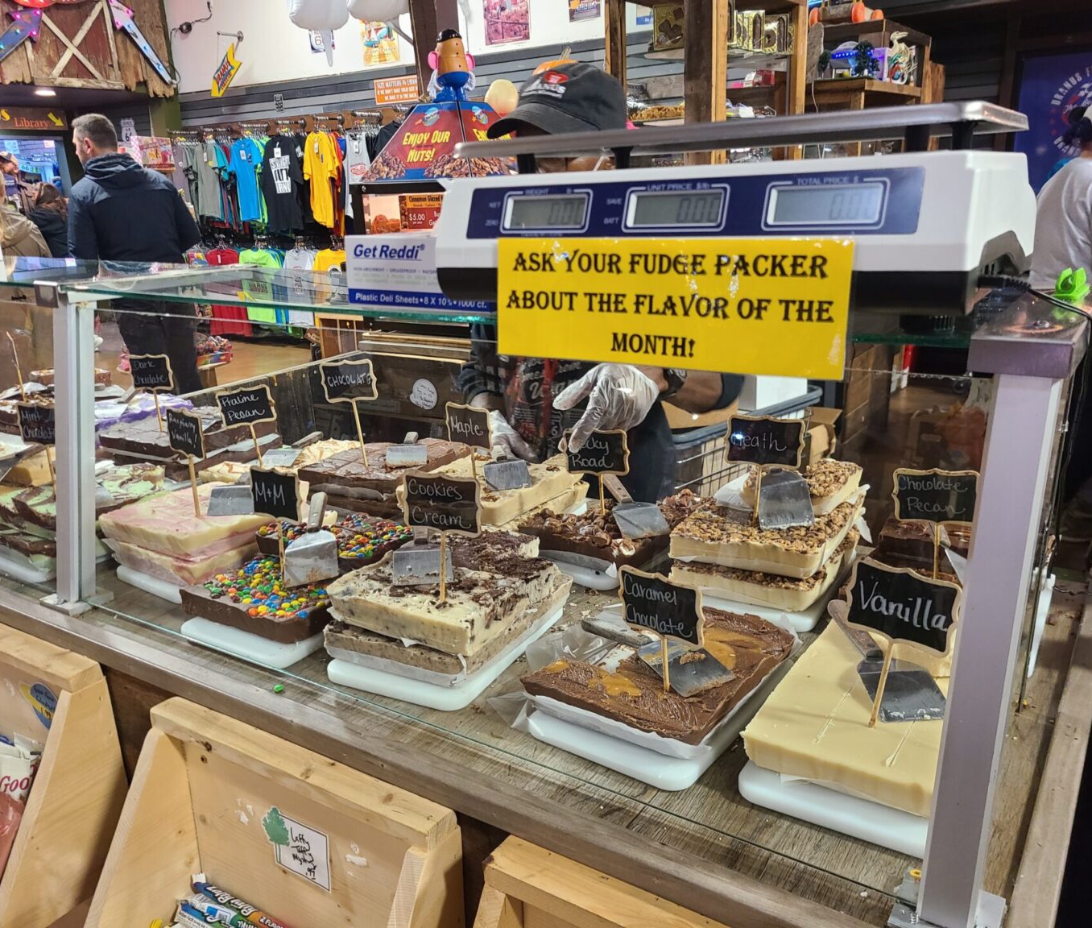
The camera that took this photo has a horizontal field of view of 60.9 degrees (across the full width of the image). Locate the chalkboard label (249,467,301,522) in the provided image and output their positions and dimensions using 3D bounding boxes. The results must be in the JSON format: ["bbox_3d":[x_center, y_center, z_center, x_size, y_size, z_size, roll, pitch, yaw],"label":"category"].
[{"bbox_3d":[-0.312,0.036,1.070,0.091,0.063,0.005,12,22,39],"label":"chalkboard label"}]

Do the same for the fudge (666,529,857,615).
[{"bbox_3d":[0.285,0.117,1.194,0.167,0.028,0.235,9,20,33],"label":"fudge"}]

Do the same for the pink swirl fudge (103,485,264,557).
[{"bbox_3d":[-0.480,0.076,1.296,0.184,0.033,0.189,9,20,33],"label":"pink swirl fudge"}]

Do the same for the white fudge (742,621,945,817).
[{"bbox_3d":[0.310,0.223,0.837,0.179,0.030,0.247,9,20,33],"label":"white fudge"}]

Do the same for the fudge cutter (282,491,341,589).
[{"bbox_3d":[-0.294,0.091,1.171,0.064,0.038,0.151,-6,42,-14],"label":"fudge cutter"}]

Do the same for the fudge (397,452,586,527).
[{"bbox_3d":[-0.084,0.034,1.392,0.179,0.030,0.225,10,20,35],"label":"fudge"}]

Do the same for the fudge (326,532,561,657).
[{"bbox_3d":[-0.099,0.137,1.051,0.184,0.034,0.220,9,20,33],"label":"fudge"}]

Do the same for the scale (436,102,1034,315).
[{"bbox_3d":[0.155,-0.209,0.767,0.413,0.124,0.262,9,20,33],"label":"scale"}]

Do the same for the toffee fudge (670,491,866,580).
[{"bbox_3d":[0.292,0.078,1.195,0.171,0.031,0.245,9,20,33],"label":"toffee fudge"}]

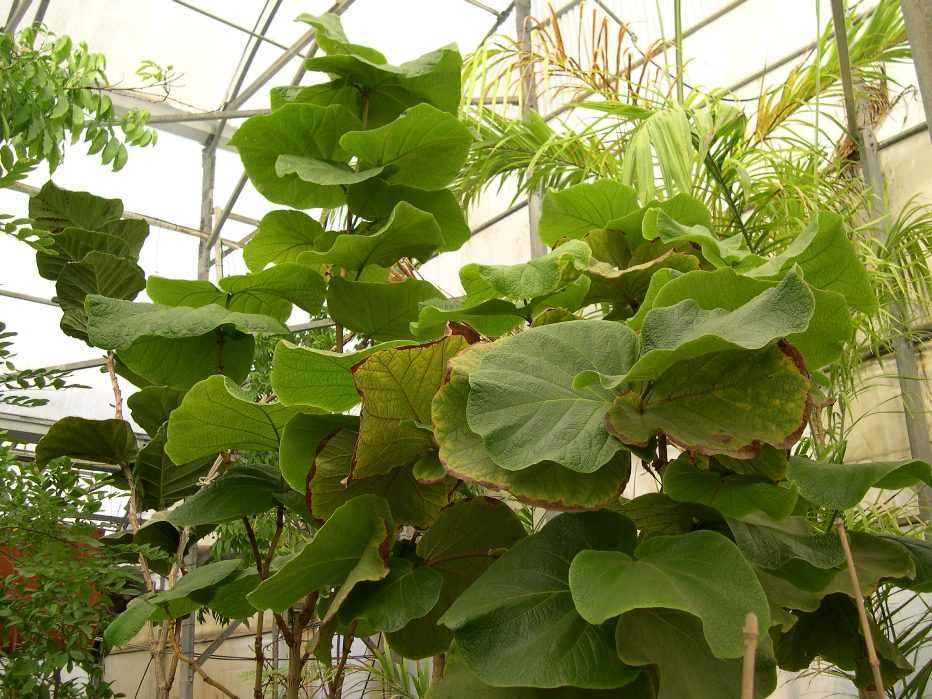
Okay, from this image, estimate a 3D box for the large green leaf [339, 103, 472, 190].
[{"bbox_3d":[-0.163,-0.546,2.750,0.360,0.210,0.240,0,-20,-3],"label":"large green leaf"}]

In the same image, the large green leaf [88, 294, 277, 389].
[{"bbox_3d":[-0.665,-0.016,2.400,0.420,0.200,0.260,4,-20,-15],"label":"large green leaf"}]

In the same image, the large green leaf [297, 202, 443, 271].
[{"bbox_3d":[-0.245,-0.287,2.600,0.370,0.170,0.230,0,-20,-5],"label":"large green leaf"}]

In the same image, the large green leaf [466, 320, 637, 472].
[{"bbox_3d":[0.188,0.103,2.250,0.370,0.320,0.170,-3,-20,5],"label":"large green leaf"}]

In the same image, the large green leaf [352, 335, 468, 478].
[{"bbox_3d":[-0.130,0.134,2.400,0.280,0.320,0.170,0,-20,-3],"label":"large green leaf"}]

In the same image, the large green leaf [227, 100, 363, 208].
[{"bbox_3d":[-0.467,-0.531,2.800,0.355,0.250,0.200,2,-20,-10],"label":"large green leaf"}]

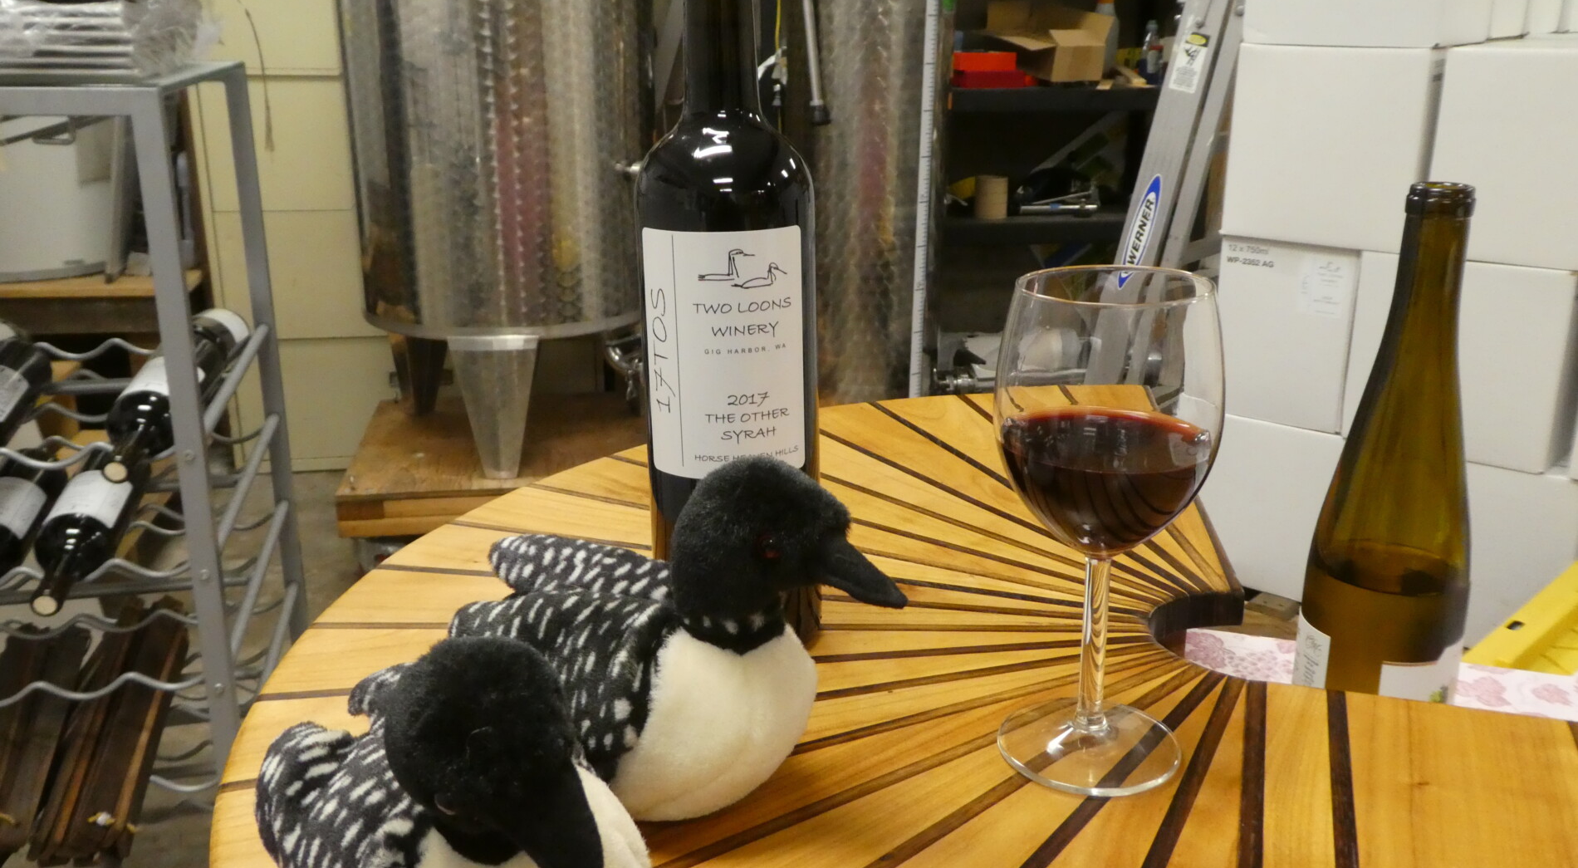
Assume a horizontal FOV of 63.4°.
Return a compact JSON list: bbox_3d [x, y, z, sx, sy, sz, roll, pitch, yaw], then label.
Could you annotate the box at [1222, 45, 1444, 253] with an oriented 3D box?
[{"bbox_3d":[0.993,-0.522,2.285,0.310,0.336,0.244,14,24,39],"label":"box"}]

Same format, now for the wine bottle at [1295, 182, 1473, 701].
[{"bbox_3d":[0.307,0.037,0.645,0.078,0.322,0.078,-14,22,-35],"label":"wine bottle"}]

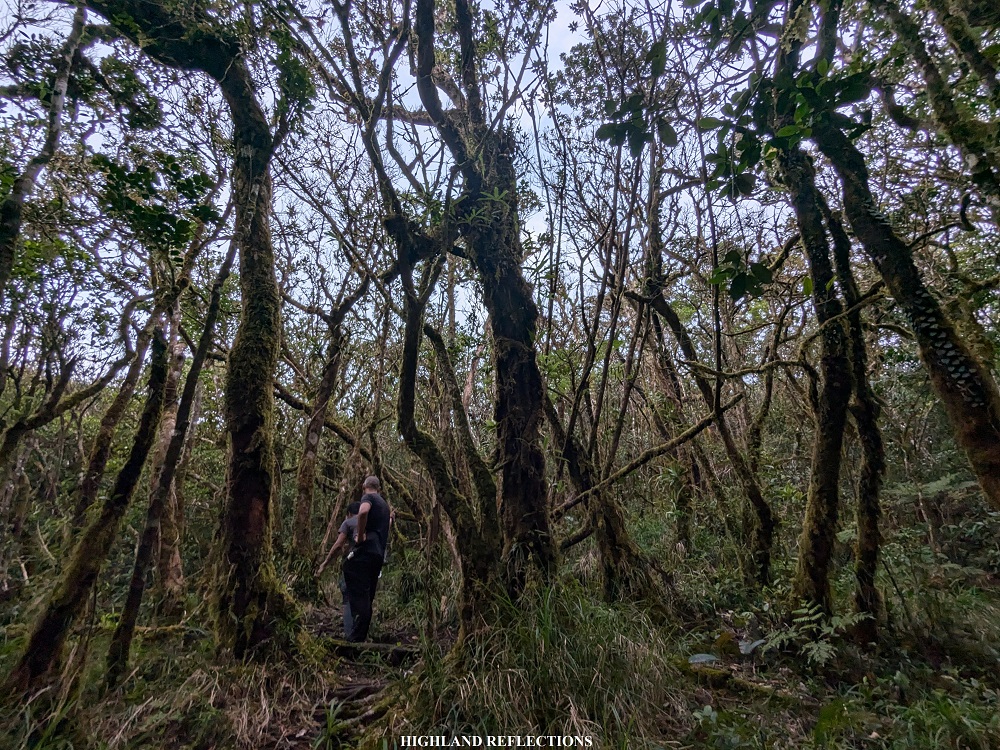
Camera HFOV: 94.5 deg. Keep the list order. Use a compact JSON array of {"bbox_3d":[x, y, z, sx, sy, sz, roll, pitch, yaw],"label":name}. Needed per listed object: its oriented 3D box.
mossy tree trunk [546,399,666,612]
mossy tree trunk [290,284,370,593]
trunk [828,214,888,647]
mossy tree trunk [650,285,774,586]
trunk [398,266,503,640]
[{"bbox_3d":[1.350,1.611,6.094,1.523,2.697,1.000,0,-13,0],"label":"mossy tree trunk"},{"bbox_3d":[-2.554,0.779,7.004,0.820,4.760,0.500,0,-13,0],"label":"mossy tree trunk"},{"bbox_3d":[4.019,0.305,5.266,0.700,4.930,0.420,0,-13,0],"label":"trunk"},{"bbox_3d":[3.311,0.840,7.298,1.500,4.590,0.600,0,-13,0],"label":"mossy tree trunk"},{"bbox_3d":[-0.551,0.684,5.127,1.156,4.097,0.750,0,-13,0],"label":"trunk"}]

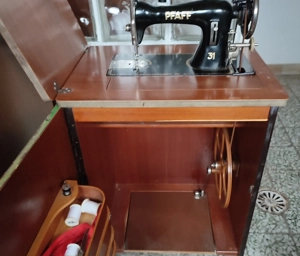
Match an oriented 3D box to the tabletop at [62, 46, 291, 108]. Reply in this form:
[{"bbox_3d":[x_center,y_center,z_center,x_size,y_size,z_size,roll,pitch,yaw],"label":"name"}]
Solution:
[{"bbox_3d":[0.058,-0.177,0.891,0.588,0.021,0.404,0,35,4],"label":"tabletop"}]

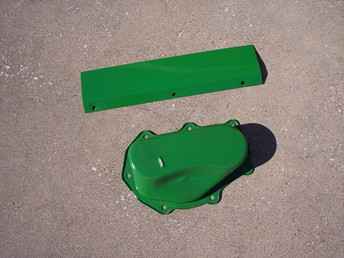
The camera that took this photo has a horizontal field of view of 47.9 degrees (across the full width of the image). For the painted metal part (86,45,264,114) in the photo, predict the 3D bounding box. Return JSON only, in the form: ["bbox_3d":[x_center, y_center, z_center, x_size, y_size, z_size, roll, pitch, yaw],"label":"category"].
[{"bbox_3d":[0.001,-0.174,1.287,0.604,0.025,0.154,-10,71,-5],"label":"painted metal part"}]

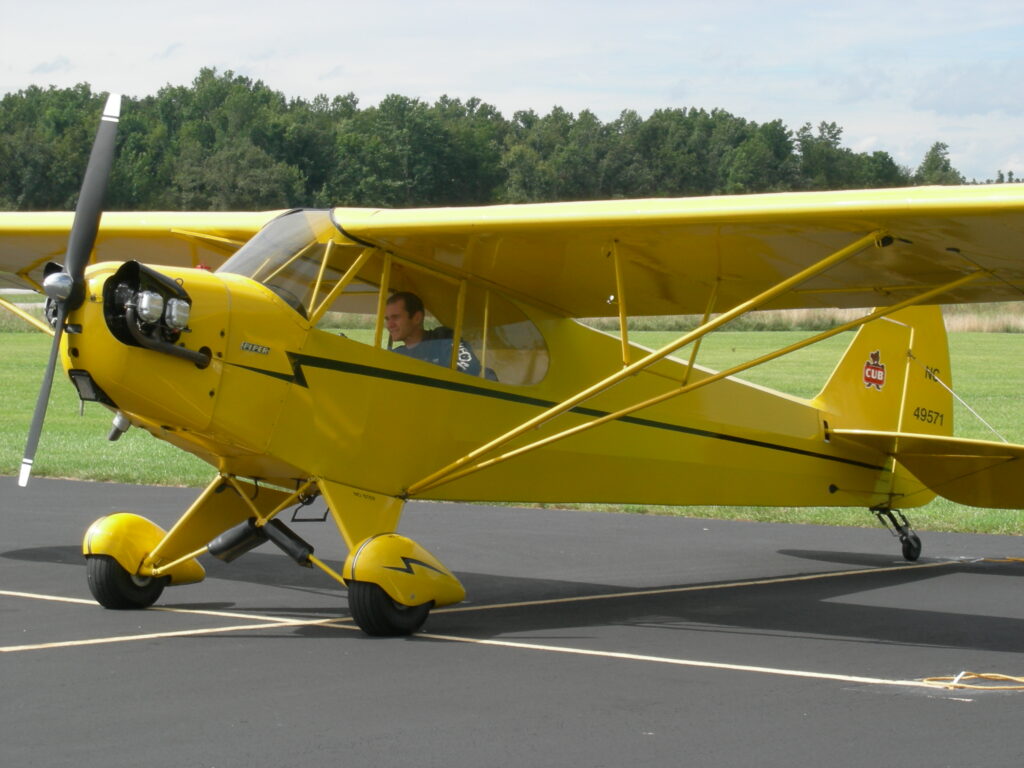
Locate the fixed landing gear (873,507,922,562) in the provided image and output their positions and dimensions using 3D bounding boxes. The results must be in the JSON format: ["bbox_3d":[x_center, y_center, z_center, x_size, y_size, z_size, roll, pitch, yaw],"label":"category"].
[{"bbox_3d":[2.226,0.863,21.301,0.180,0.320,0.350,1,2,43],"label":"fixed landing gear"}]

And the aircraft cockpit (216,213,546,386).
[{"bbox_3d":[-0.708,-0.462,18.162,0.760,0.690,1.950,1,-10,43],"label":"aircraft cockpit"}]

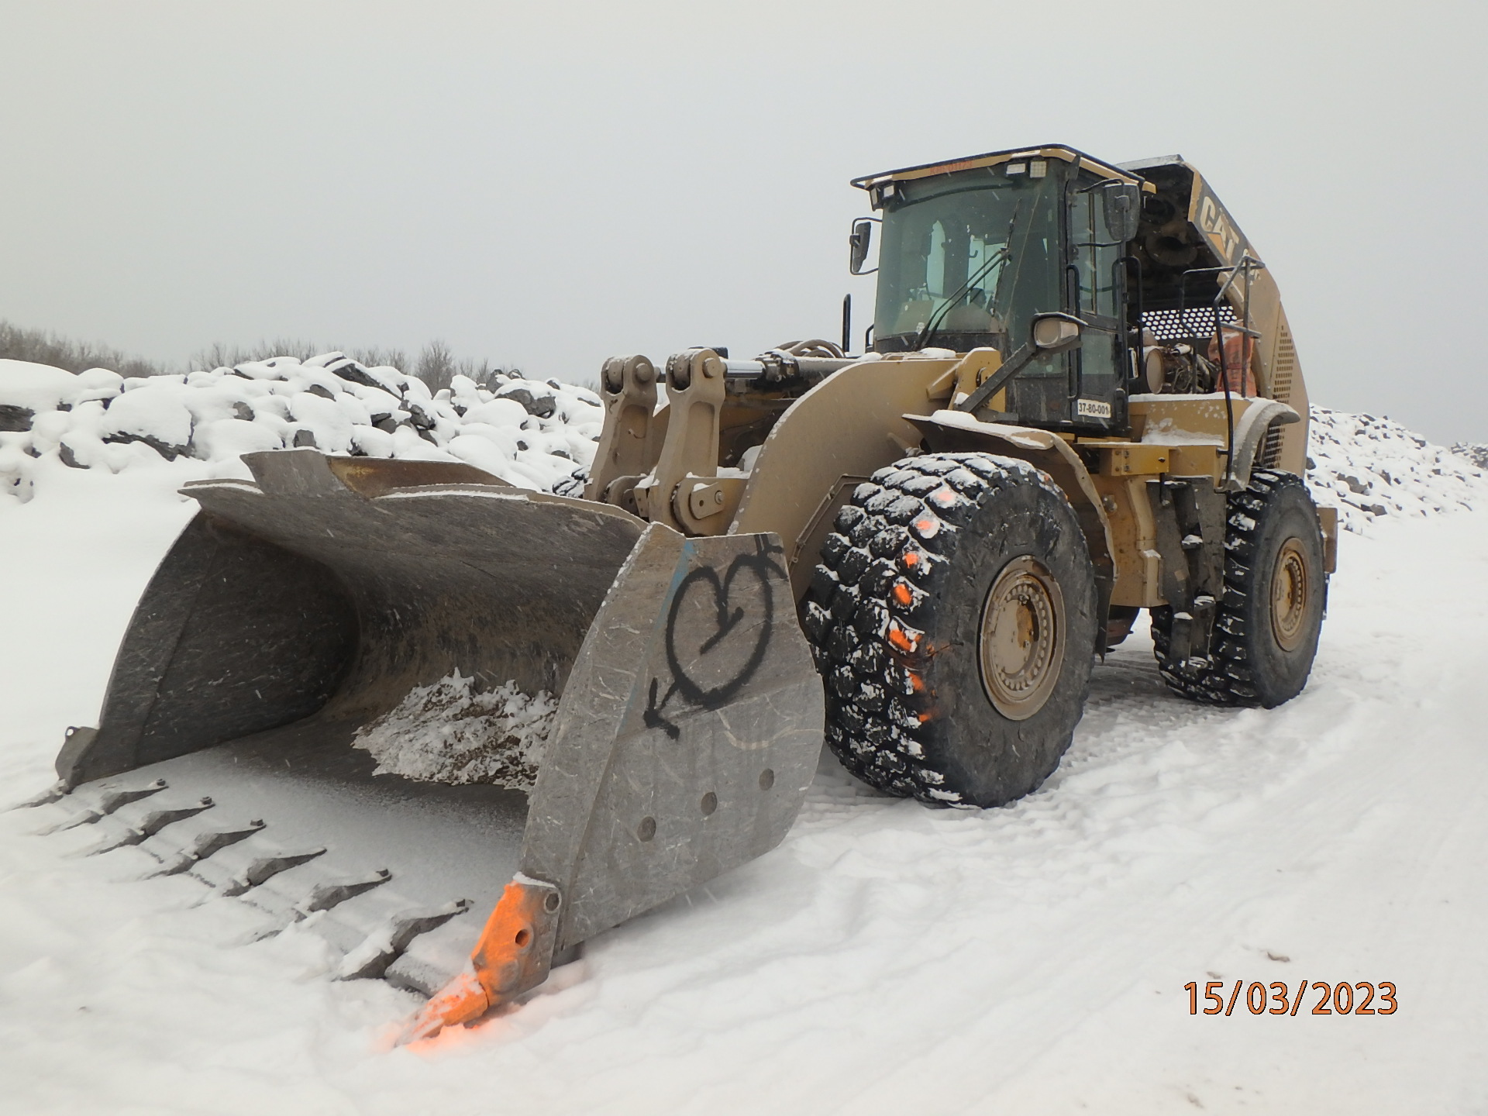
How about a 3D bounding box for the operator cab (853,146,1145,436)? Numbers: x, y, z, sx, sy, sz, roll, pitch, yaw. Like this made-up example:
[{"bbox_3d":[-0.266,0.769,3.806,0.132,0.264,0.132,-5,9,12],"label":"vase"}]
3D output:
[{"bbox_3d":[1.790,-1.742,8.791,1.616,1.757,1.495,4,5,42],"label":"operator cab"}]

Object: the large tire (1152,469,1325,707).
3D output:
[{"bbox_3d":[3.697,0.246,9.264,0.798,1.818,1.818,4,5,42],"label":"large tire"}]

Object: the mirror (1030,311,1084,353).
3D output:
[{"bbox_3d":[1.710,-1.231,6.841,0.273,0.202,0.141,4,5,42],"label":"mirror"}]

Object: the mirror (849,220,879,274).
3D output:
[{"bbox_3d":[0.850,-2.285,9.141,0.131,0.404,0.242,-1,4,-24],"label":"mirror"}]

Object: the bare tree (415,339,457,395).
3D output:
[{"bbox_3d":[-12.333,-6.412,50.000,1.700,5.000,1.700,1,3,0],"label":"bare tree"}]

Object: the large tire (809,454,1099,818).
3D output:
[{"bbox_3d":[1.122,0.373,6.423,0.798,1.818,1.818,4,5,42],"label":"large tire"}]

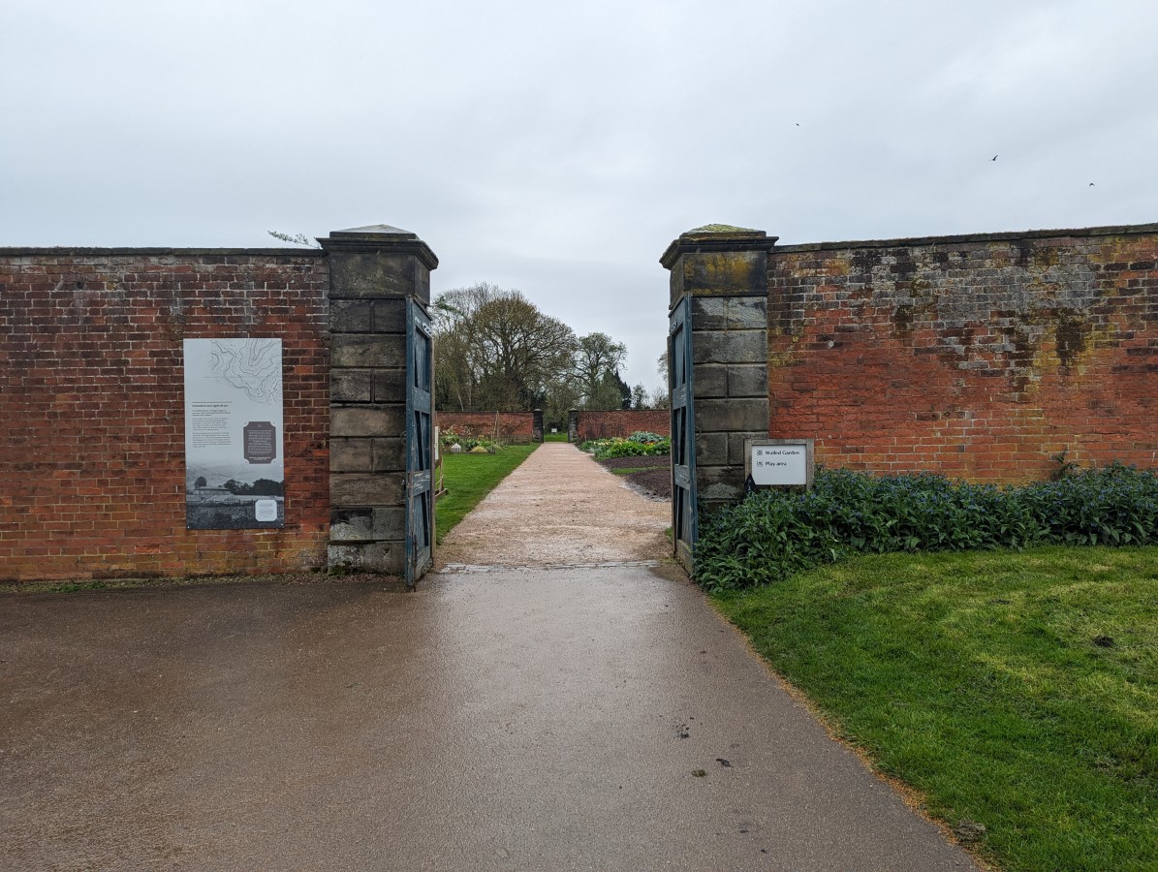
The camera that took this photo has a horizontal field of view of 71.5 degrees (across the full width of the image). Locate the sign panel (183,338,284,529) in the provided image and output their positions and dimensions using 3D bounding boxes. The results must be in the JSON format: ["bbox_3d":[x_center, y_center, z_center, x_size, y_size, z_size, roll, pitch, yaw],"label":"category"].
[{"bbox_3d":[-3.545,-0.020,8.270,0.985,1.965,0.030,-1,0,-3],"label":"sign panel"}]

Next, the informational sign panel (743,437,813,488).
[{"bbox_3d":[1.970,0.265,7.900,0.685,0.500,0.080,-1,0,0],"label":"informational sign panel"}]

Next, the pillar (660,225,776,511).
[{"bbox_3d":[1.520,-0.500,8.890,1.060,3.670,1.060,-1,0,-1],"label":"pillar"}]

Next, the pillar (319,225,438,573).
[{"bbox_3d":[-2.110,-0.448,8.720,1.060,3.690,1.060,-1,0,-1],"label":"pillar"}]

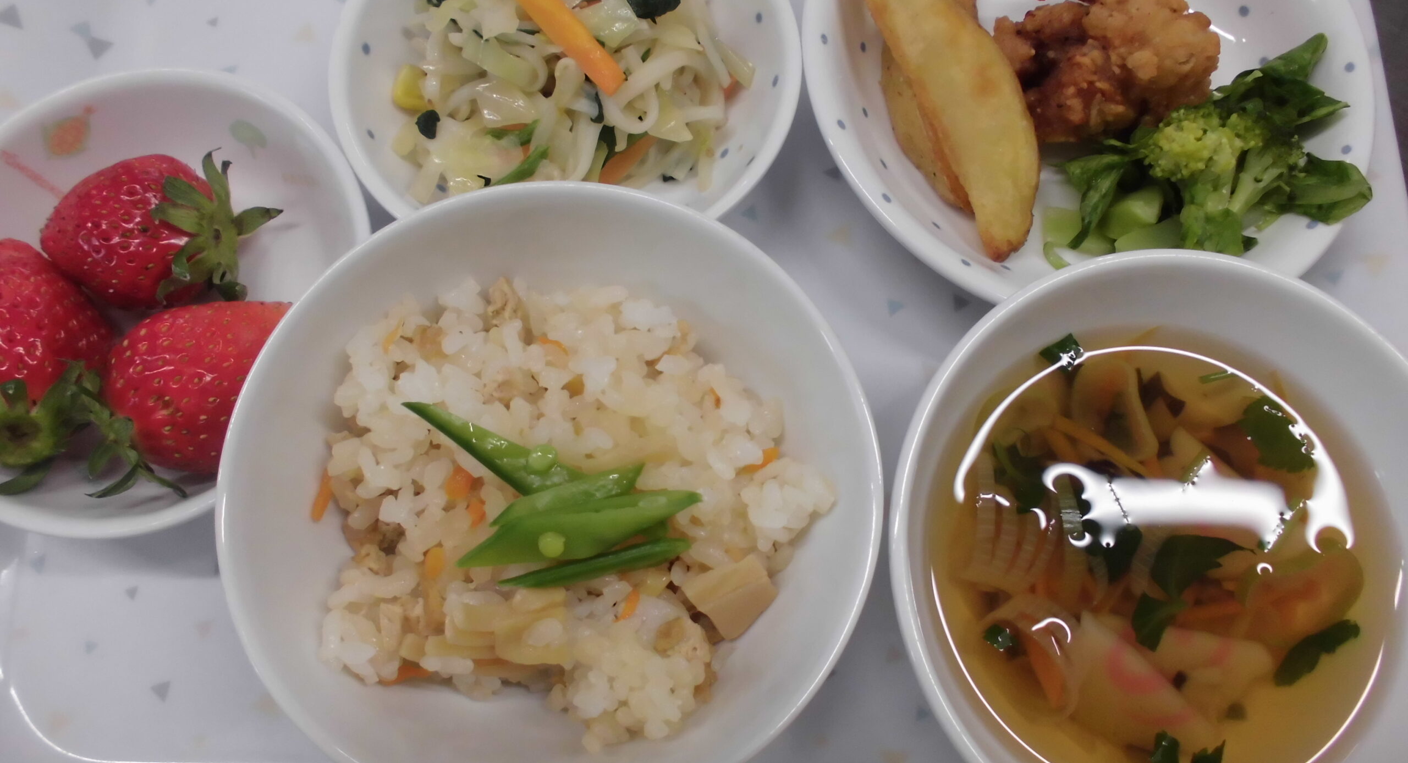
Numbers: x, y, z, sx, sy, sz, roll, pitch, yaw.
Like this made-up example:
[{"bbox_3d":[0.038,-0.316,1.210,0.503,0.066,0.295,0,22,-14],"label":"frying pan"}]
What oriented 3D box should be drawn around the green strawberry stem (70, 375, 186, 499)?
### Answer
[{"bbox_3d":[-0.121,0.012,0.222,0.014,0.018,0.029,-37,77,-21],"label":"green strawberry stem"}]

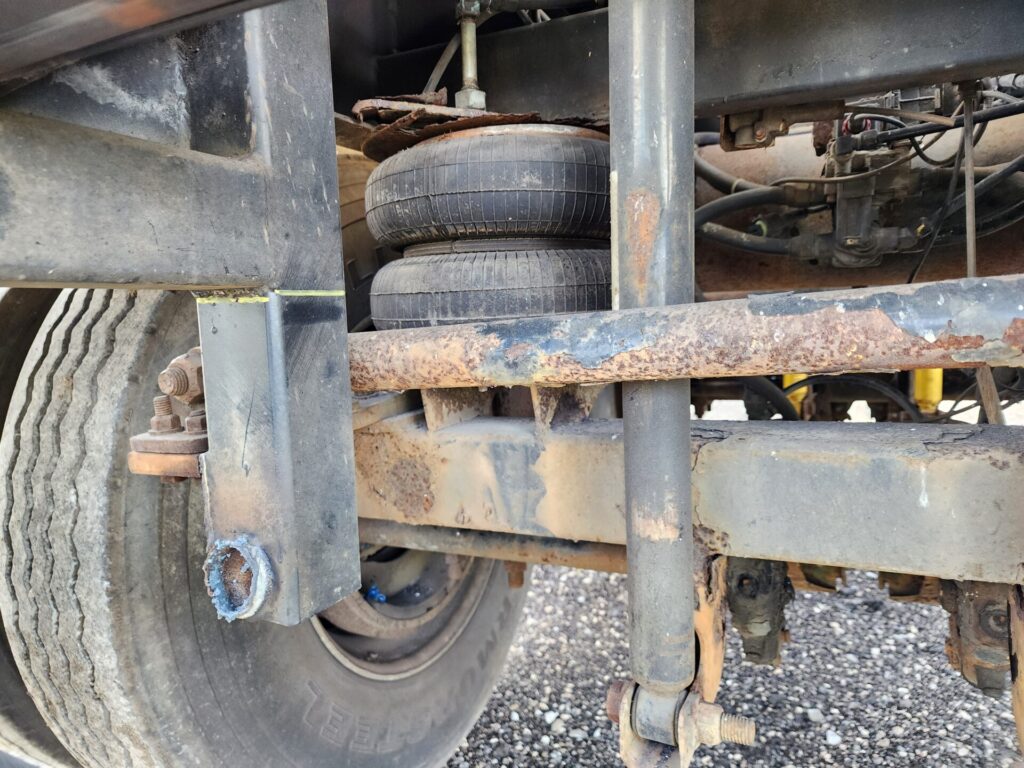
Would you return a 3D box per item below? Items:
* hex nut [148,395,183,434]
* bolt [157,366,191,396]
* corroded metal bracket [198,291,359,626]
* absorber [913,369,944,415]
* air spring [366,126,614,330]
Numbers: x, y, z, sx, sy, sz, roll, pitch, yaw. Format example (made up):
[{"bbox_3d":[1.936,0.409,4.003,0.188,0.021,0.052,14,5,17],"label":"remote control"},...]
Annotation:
[{"bbox_3d":[-0.285,0.025,0.560,0.027,0.032,0.027,0,5,28],"label":"hex nut"},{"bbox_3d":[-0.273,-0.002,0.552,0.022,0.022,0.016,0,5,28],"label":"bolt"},{"bbox_3d":[-0.195,0.055,0.558,0.096,0.252,0.085,0,5,28],"label":"corroded metal bracket"},{"bbox_3d":[0.976,-0.129,1.590,0.068,0.380,0.068,0,5,28],"label":"absorber"},{"bbox_3d":[0.000,-0.137,0.780,0.320,0.250,0.320,0,5,28],"label":"air spring"}]

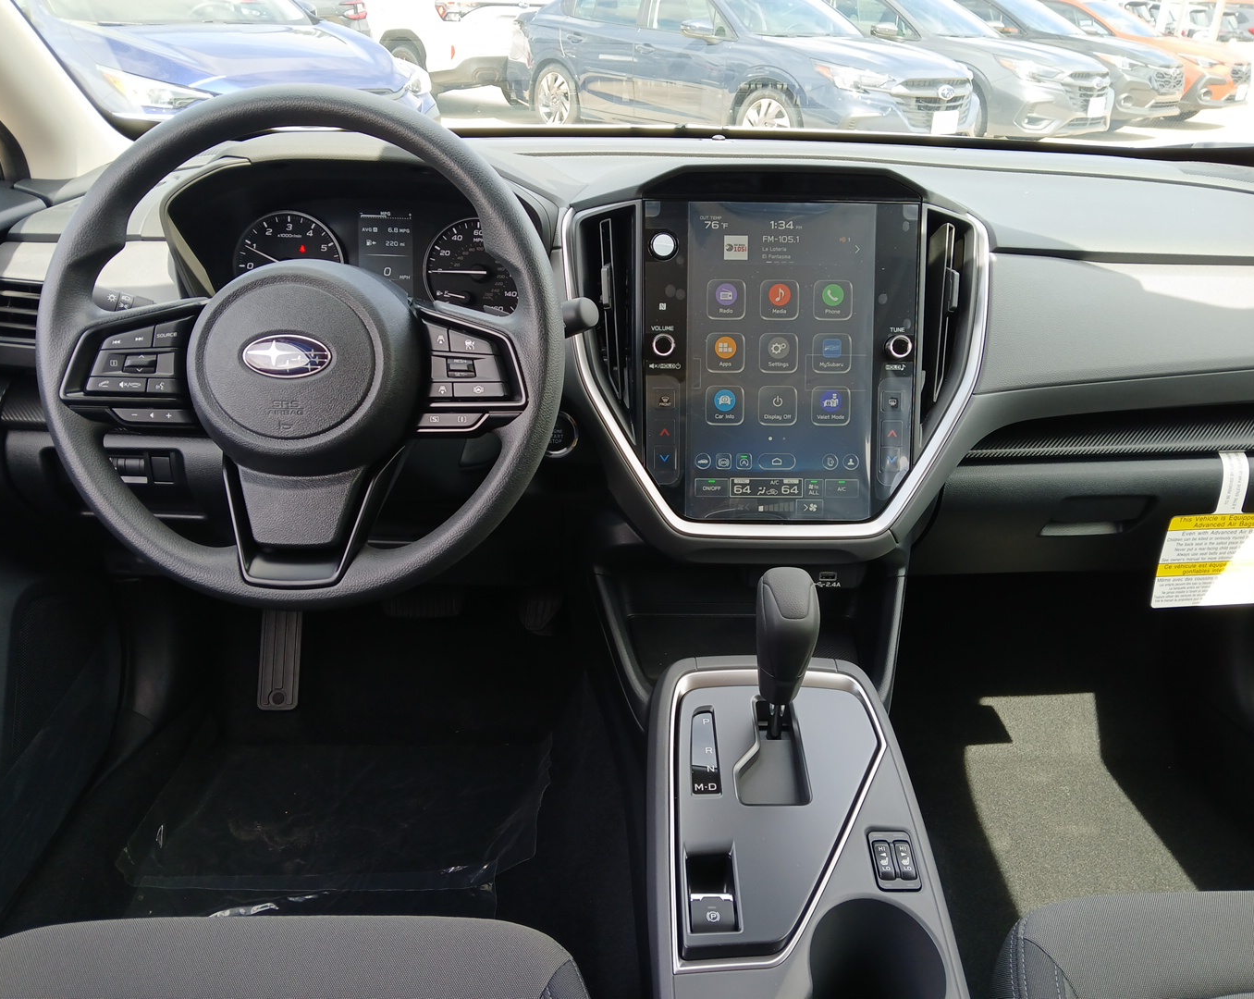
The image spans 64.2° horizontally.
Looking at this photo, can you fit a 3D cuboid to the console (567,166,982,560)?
[{"bbox_3d":[0.123,-0.113,0.835,0.342,0.314,0.100,1,2,0],"label":"console"}]

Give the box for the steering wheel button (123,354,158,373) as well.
[{"bbox_3d":[-0.347,-0.097,0.712,0.024,0.015,0.010,1,2,0],"label":"steering wheel button"}]

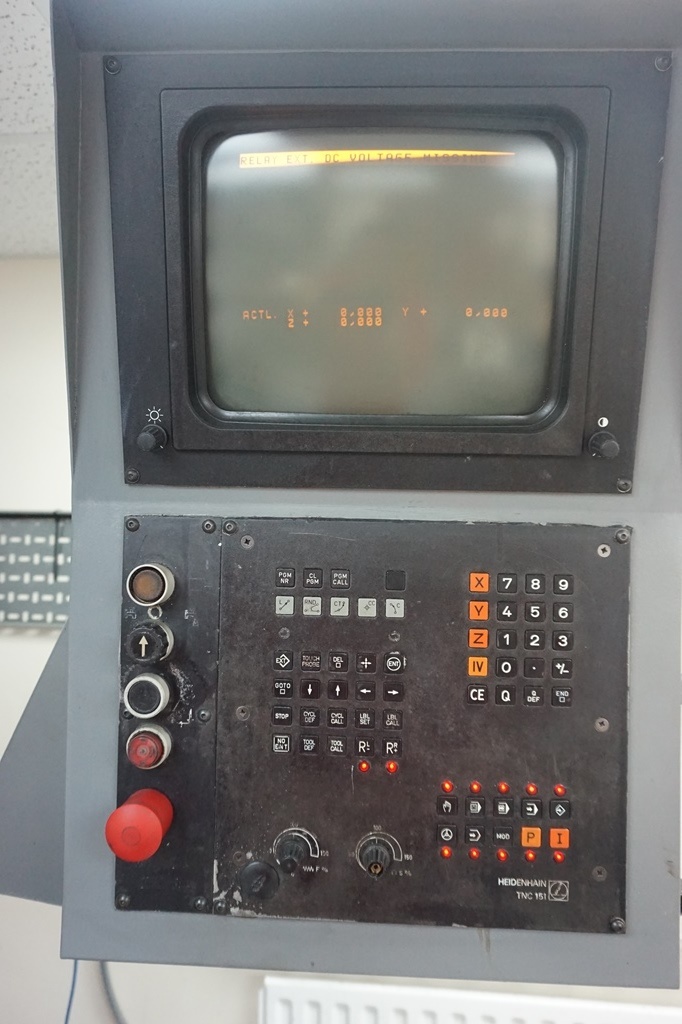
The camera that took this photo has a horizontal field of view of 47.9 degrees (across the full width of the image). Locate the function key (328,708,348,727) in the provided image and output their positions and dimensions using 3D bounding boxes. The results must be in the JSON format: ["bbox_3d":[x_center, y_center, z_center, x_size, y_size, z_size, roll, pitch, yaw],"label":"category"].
[{"bbox_3d":[-0.002,0.142,0.530,0.013,0.013,0.004,1,-2,2],"label":"function key"}]

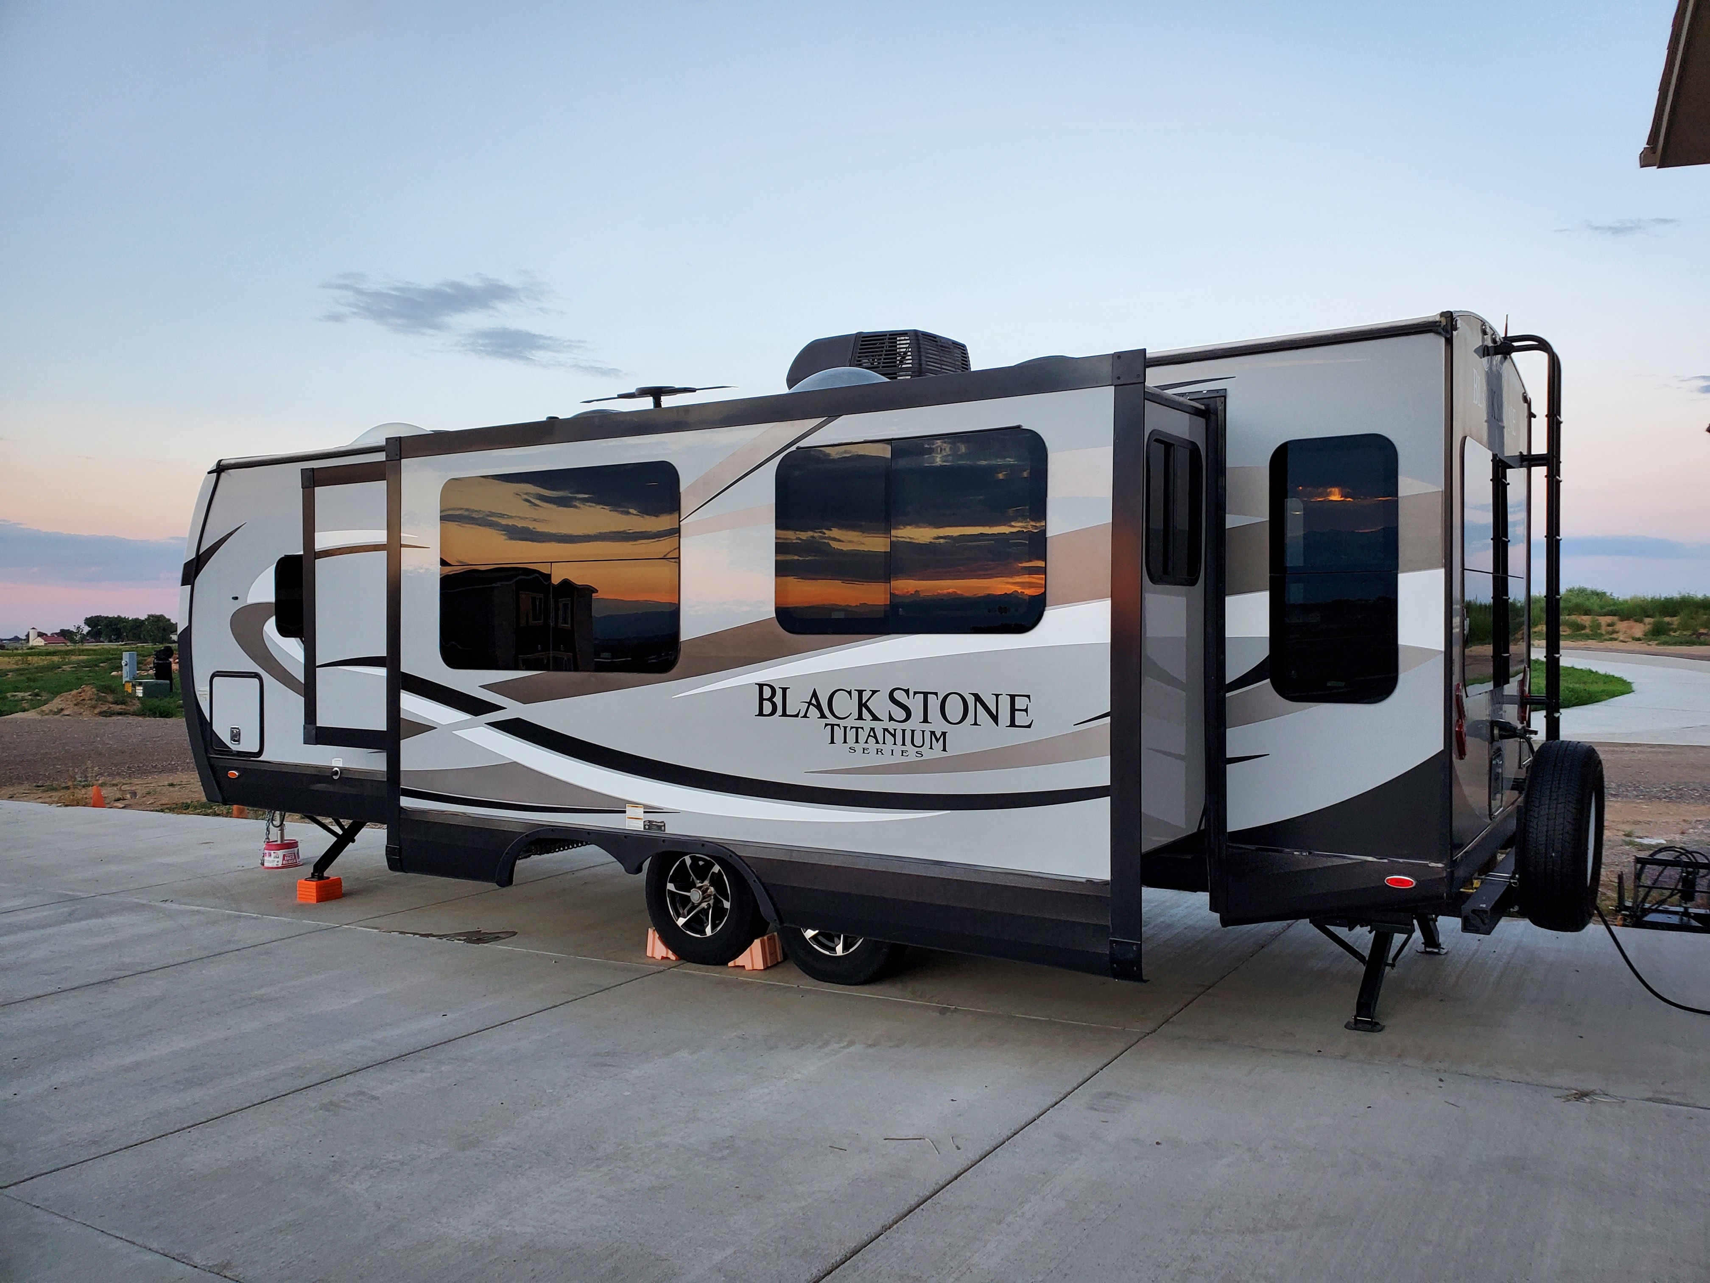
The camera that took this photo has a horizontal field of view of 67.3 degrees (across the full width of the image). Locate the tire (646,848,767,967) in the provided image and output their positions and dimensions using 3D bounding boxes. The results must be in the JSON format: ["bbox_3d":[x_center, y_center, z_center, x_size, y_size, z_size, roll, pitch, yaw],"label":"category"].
[{"bbox_3d":[-0.768,1.343,6.944,0.750,0.750,0.225,0,1,33],"label":"tire"}]

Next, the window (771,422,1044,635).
[{"bbox_3d":[0.195,-0.430,5.239,1.283,0.803,0.050,0,1,33],"label":"window"}]

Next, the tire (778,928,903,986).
[{"bbox_3d":[-0.032,1.326,6.468,0.750,0.750,0.225,0,1,33],"label":"tire"}]

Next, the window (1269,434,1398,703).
[{"bbox_3d":[1.876,-0.276,5.041,0.486,1.043,0.050,0,1,33],"label":"window"}]

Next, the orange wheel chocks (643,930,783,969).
[{"bbox_3d":[-0.744,1.612,6.816,0.741,0.150,0.190,-2,0,32],"label":"orange wheel chocks"}]

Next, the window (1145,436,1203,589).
[{"bbox_3d":[1.230,-0.502,4.957,0.050,0.580,0.642,0,1,33],"label":"window"}]

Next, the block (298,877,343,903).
[{"bbox_3d":[-3.828,1.785,9.200,0.216,0.155,0.216,0,1,33],"label":"block"}]

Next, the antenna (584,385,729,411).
[{"bbox_3d":[-1.281,-1.557,8.298,1.100,0.270,0.350,0,1,33],"label":"antenna"}]

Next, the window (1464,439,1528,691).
[{"bbox_3d":[2.872,-0.302,5.802,0.050,1.035,1.900,0,1,33],"label":"window"}]

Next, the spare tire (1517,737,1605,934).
[{"bbox_3d":[2.734,0.753,4.973,0.235,0.750,0.750,0,1,33],"label":"spare tire"}]

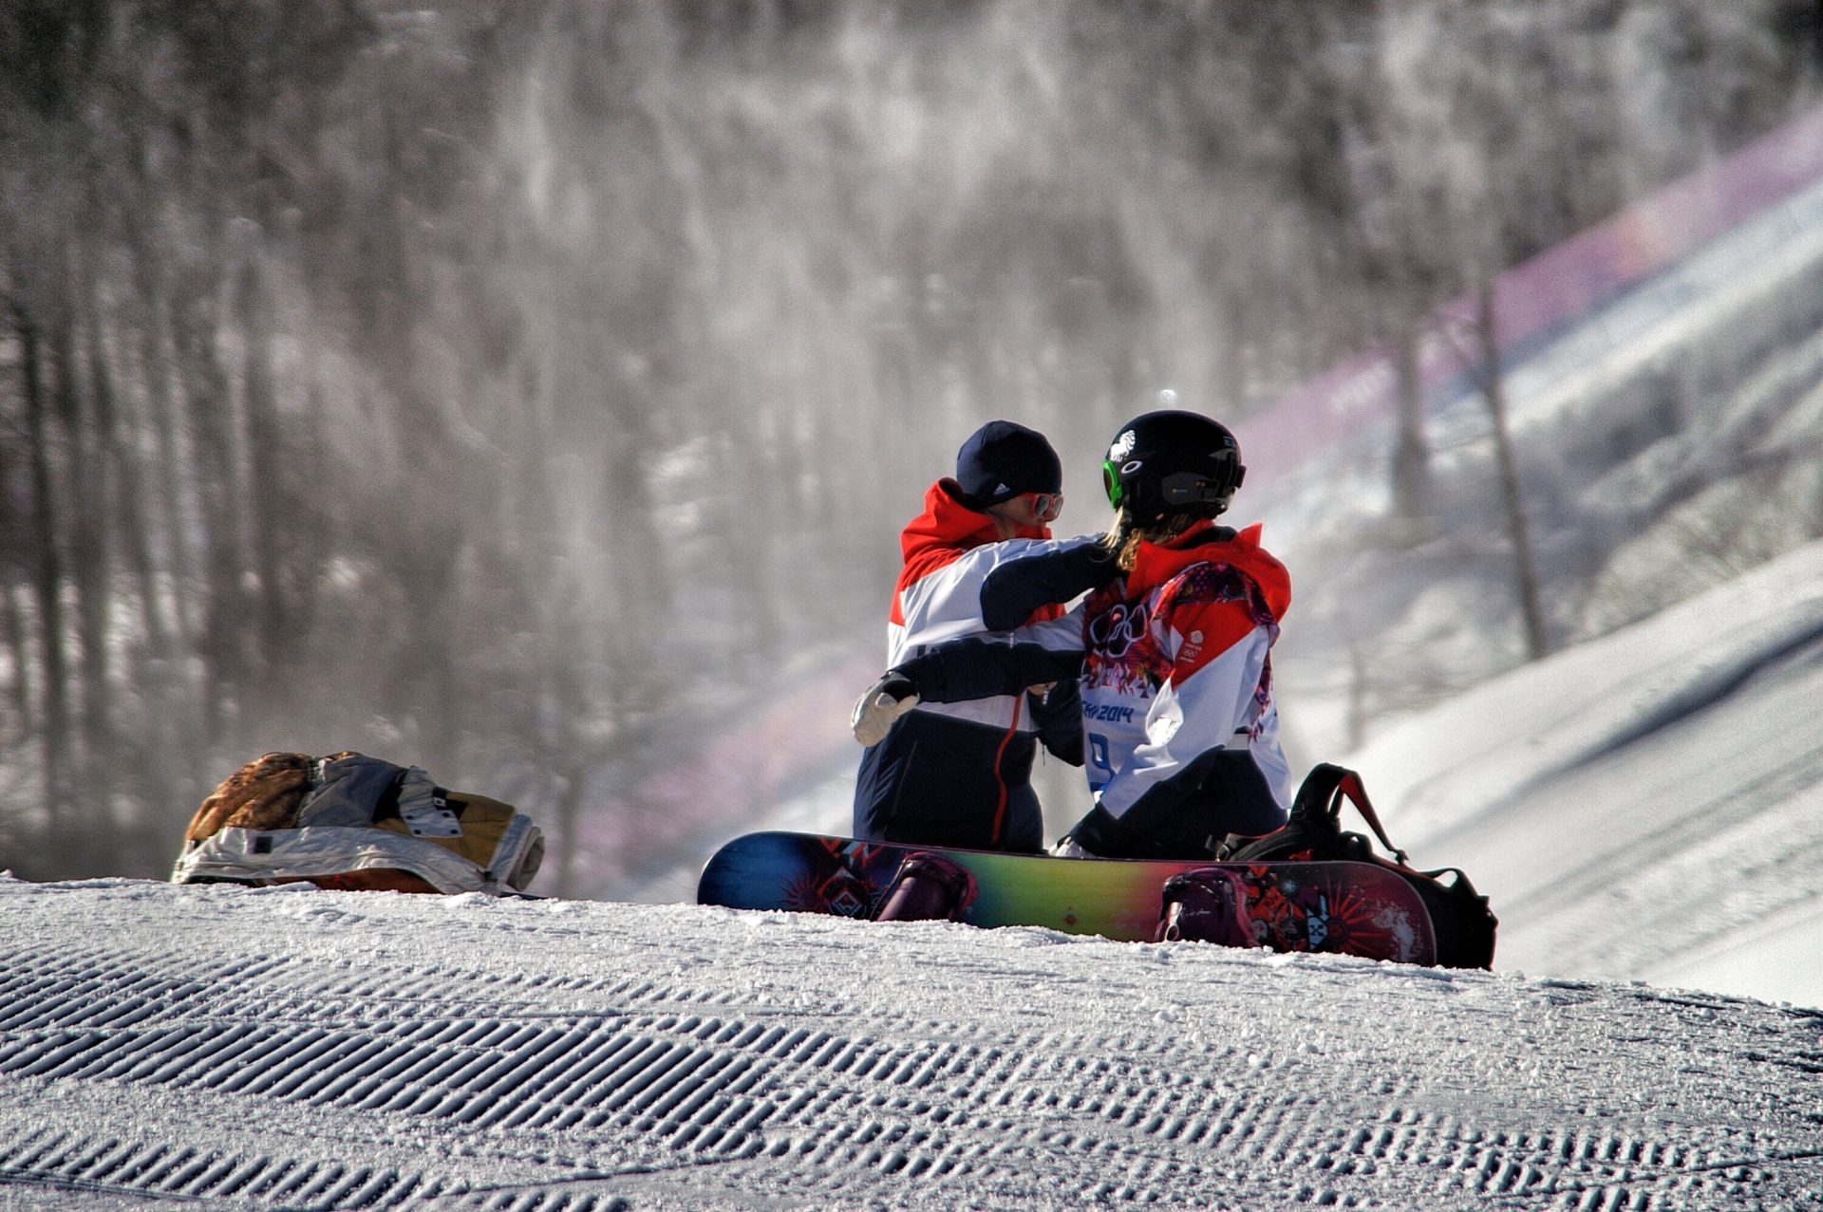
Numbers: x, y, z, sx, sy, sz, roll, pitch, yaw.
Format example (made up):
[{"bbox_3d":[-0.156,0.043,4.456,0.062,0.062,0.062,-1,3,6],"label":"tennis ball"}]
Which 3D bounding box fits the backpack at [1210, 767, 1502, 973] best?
[{"bbox_3d":[0.875,0.524,29.850,0.560,0.430,0.330,6,0,0],"label":"backpack"}]

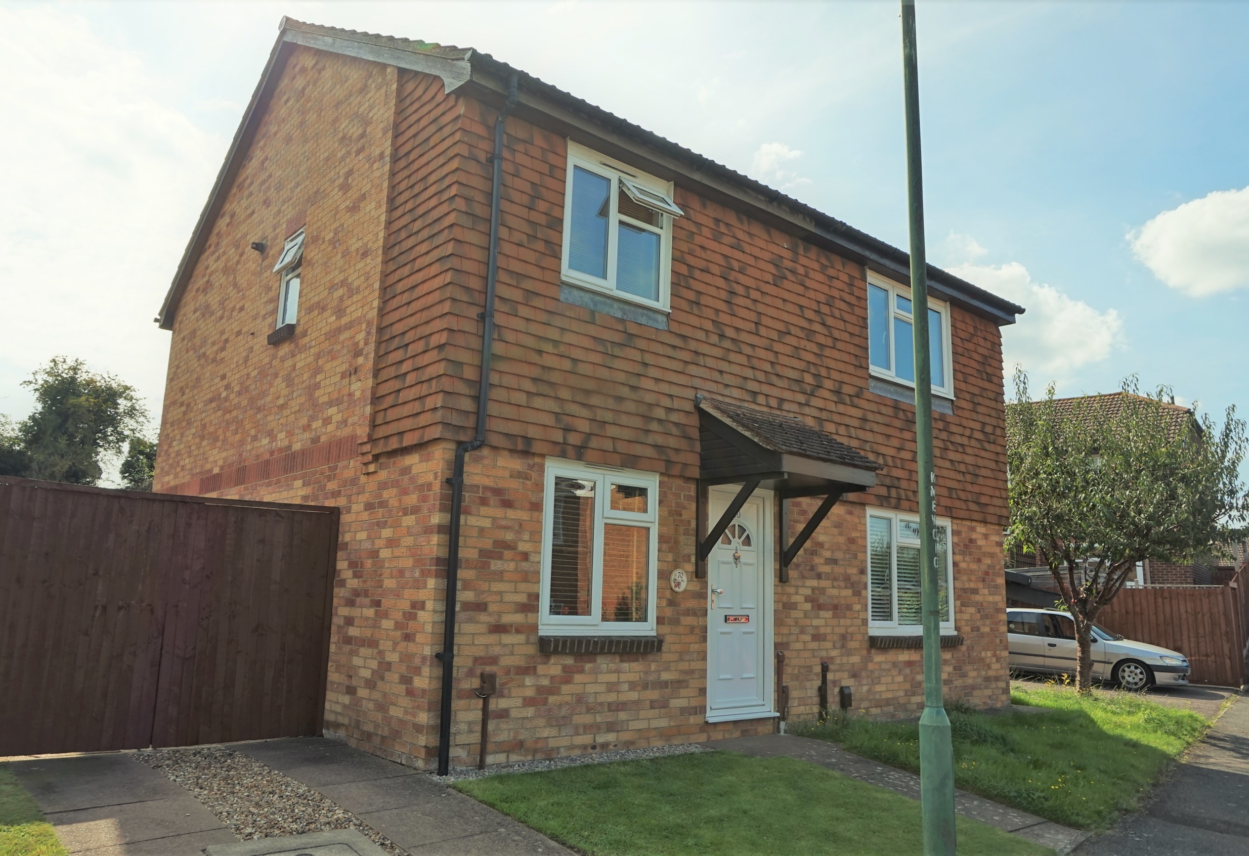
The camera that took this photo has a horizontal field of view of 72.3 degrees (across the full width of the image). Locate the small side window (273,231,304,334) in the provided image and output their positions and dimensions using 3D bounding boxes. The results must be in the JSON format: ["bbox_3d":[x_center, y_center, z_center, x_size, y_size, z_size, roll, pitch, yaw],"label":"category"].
[{"bbox_3d":[-3.728,-1.643,9.498,0.216,1.137,0.657,10,-13,-38],"label":"small side window"}]

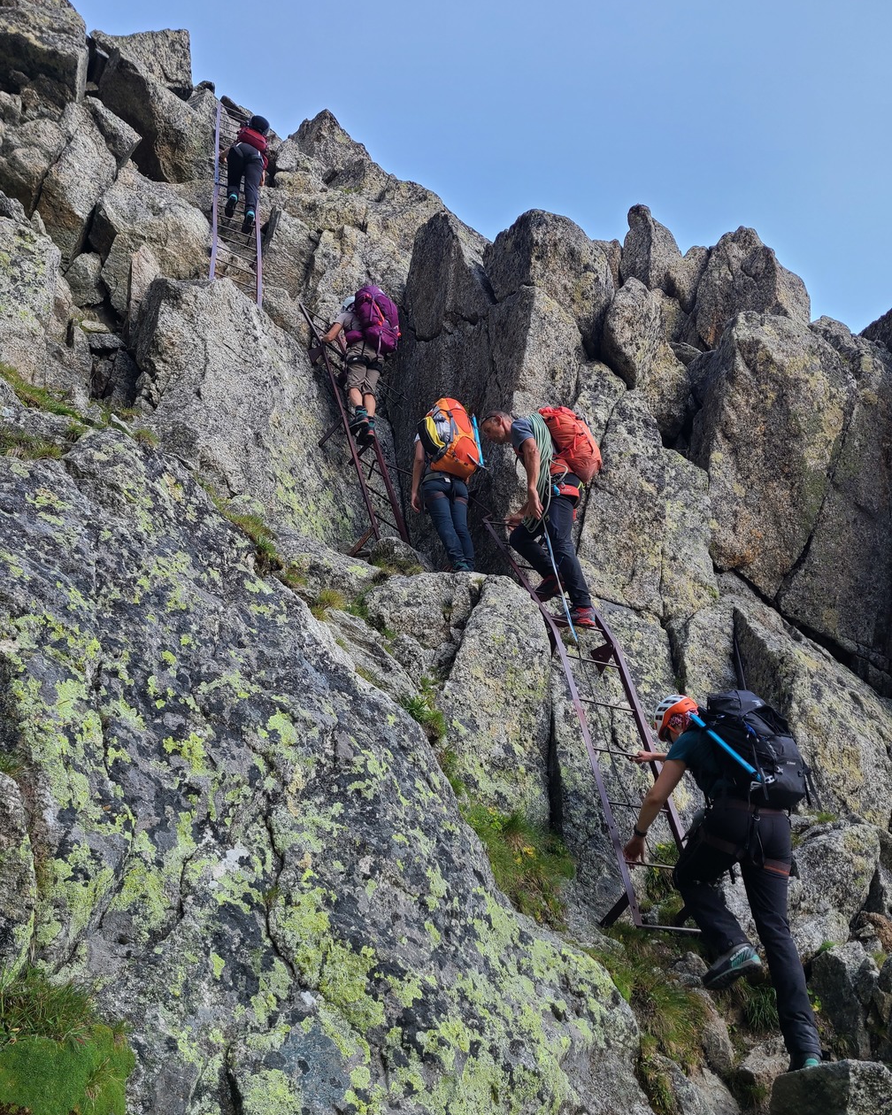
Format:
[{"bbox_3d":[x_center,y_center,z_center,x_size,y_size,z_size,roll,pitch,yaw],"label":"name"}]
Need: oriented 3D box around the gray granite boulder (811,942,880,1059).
[{"bbox_3d":[1.765,1.966,3.950,0.300,0.510,0.300,-9,-29,18],"label":"gray granite boulder"}]

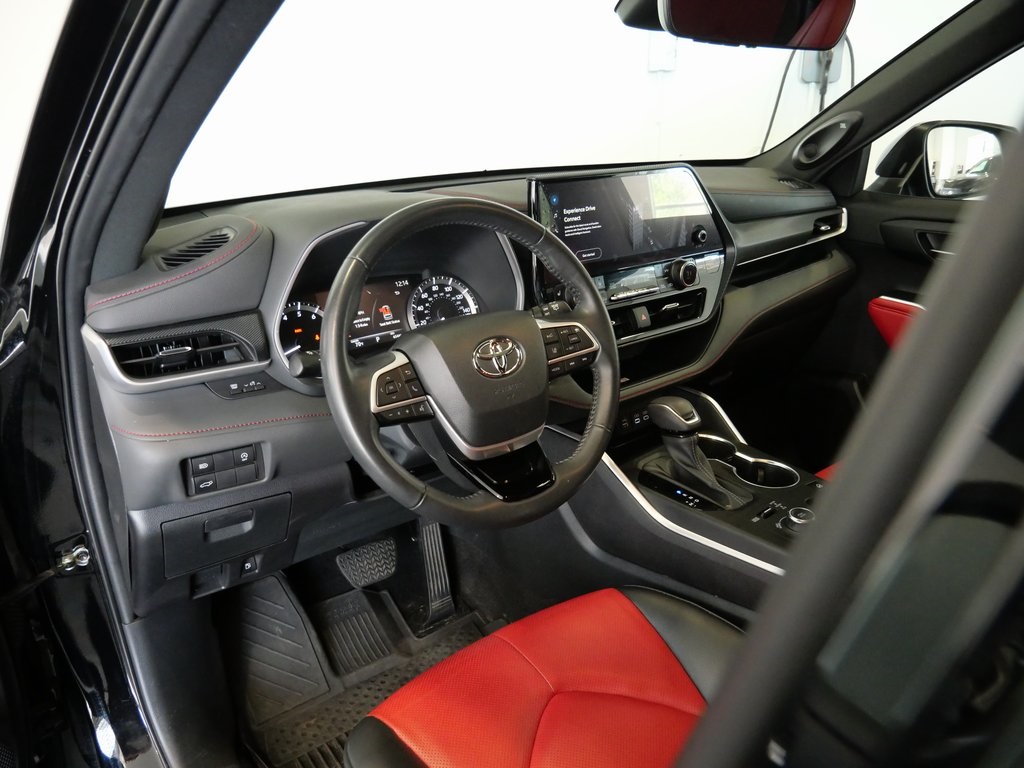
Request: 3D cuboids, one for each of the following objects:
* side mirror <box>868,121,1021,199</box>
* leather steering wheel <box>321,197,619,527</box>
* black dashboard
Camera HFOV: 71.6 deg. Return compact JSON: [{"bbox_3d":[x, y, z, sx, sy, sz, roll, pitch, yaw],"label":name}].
[{"bbox_3d":[0.985,-0.517,1.618,0.235,0.190,0.150,-6,21,-13],"label":"side mirror"},{"bbox_3d":[-0.043,-0.022,0.824,0.378,0.375,0.120,-16,0,-33],"label":"leather steering wheel"},{"bbox_3d":[0.089,-0.177,1.252,1.470,0.420,0.460,-16,25,-33],"label":"black dashboard"}]

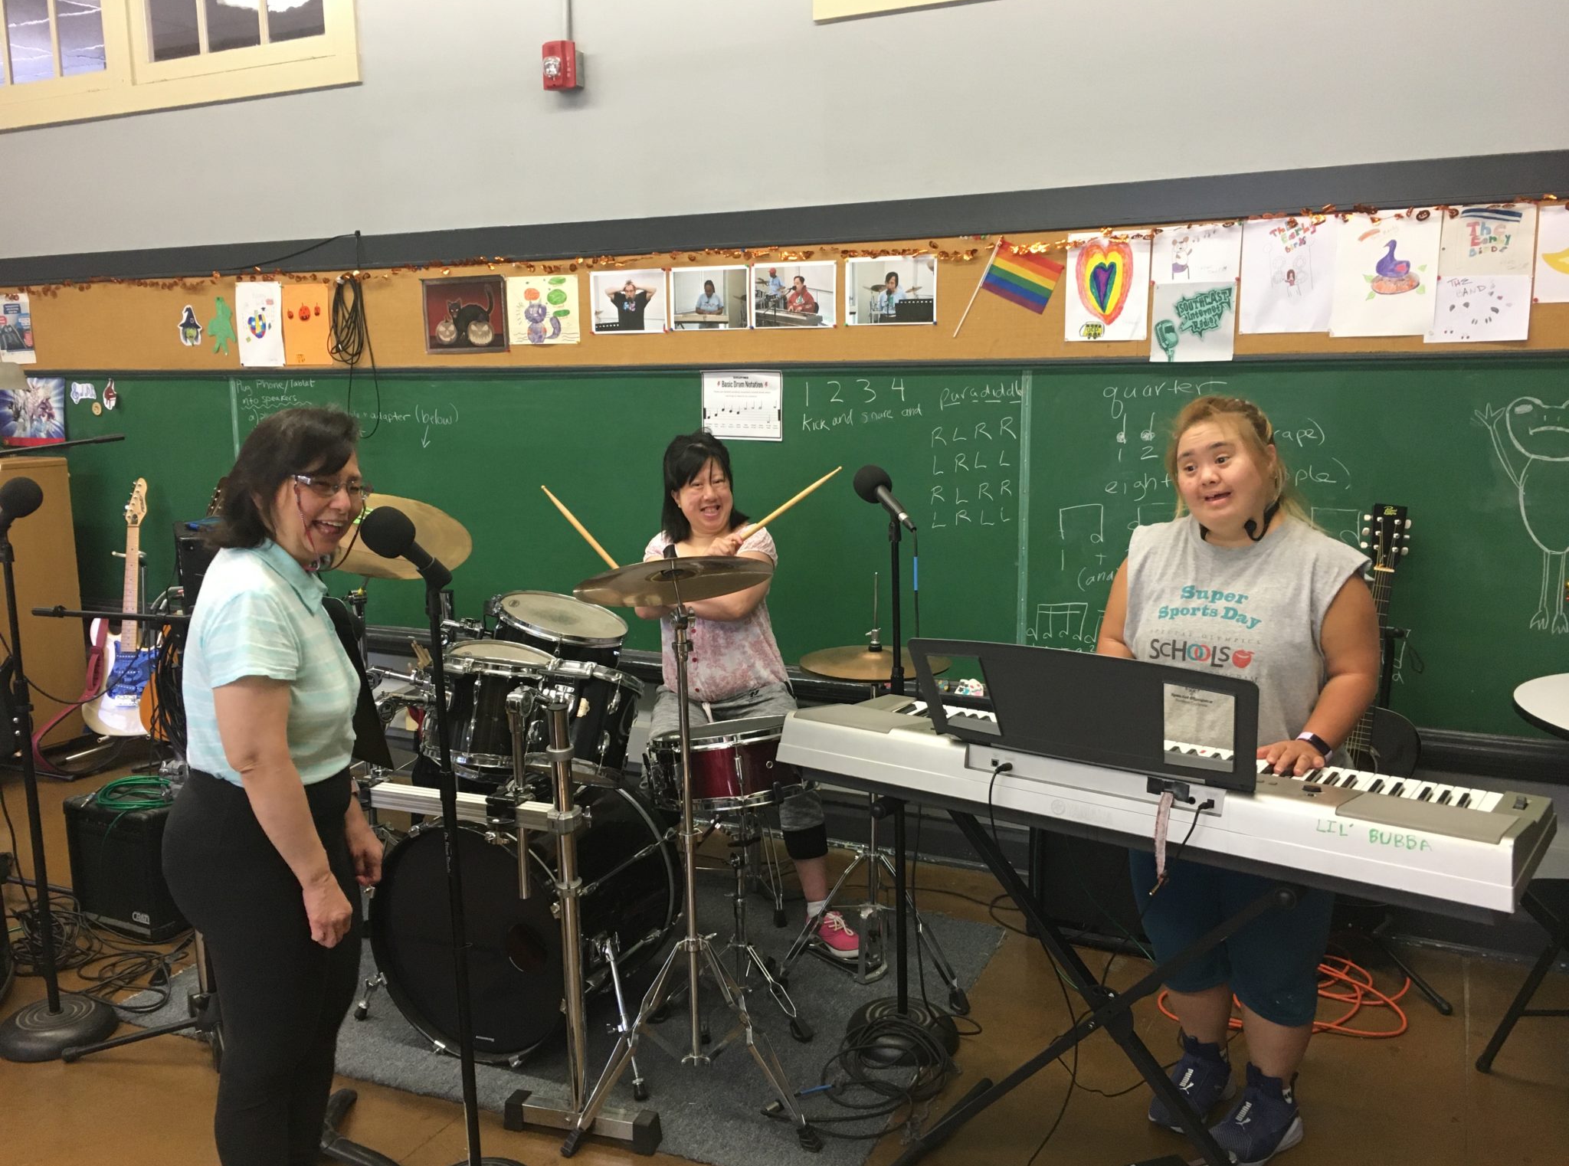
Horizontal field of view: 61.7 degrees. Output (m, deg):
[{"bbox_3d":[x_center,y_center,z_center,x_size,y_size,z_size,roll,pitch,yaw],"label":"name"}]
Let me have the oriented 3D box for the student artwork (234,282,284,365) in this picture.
[{"bbox_3d":[-1.905,-0.938,4.777,0.218,0.292,0.008,4,11,25],"label":"student artwork"}]

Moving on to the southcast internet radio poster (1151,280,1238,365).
[{"bbox_3d":[1.052,-0.671,3.385,0.208,0.199,0.008,4,11,25],"label":"southcast internet radio poster"}]

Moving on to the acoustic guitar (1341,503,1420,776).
[{"bbox_3d":[1.372,0.270,3.074,0.380,0.980,0.115,5,-8,30],"label":"acoustic guitar"}]

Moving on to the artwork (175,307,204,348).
[{"bbox_3d":[-2.205,-0.953,4.881,0.130,0.154,0.010,4,10,25],"label":"artwork"}]

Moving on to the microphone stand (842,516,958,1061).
[{"bbox_3d":[0.255,0.429,2.811,0.255,1.160,0.255,-1,9,0],"label":"microphone stand"}]

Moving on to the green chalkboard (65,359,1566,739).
[{"bbox_3d":[-0.619,-0.238,4.248,5.750,0.928,0.040,4,10,25],"label":"green chalkboard"}]

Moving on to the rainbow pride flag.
[{"bbox_3d":[0.640,-0.822,3.531,0.192,0.128,0.012,28,20,19],"label":"rainbow pride flag"}]

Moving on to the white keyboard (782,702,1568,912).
[{"bbox_3d":[0.592,0.305,2.221,1.200,0.127,0.410,7,12,37],"label":"white keyboard"}]

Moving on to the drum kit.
[{"bbox_3d":[-0.484,0.430,2.917,1.500,1.120,0.910,4,11,27],"label":"drum kit"}]

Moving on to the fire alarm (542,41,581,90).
[{"bbox_3d":[-0.678,-1.575,4.012,0.120,0.140,0.060,4,10,25],"label":"fire alarm"}]

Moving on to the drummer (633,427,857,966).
[{"bbox_3d":[-0.066,0.252,3.514,0.570,1.320,0.640,2,10,17],"label":"drummer"}]

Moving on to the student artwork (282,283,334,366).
[{"bbox_3d":[-1.685,-0.910,4.638,0.217,0.281,0.010,4,10,25],"label":"student artwork"}]

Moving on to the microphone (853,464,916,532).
[{"bbox_3d":[0.212,-0.176,2.745,0.078,0.078,0.185,-11,52,-44],"label":"microphone"}]

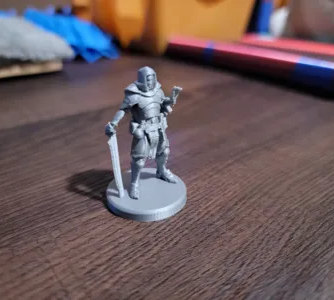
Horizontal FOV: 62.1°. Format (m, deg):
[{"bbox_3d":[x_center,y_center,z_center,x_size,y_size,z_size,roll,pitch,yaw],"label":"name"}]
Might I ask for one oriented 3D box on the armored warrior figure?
[{"bbox_3d":[-0.007,-0.005,0.081,0.021,0.037,0.011,-16,31,-28],"label":"armored warrior figure"}]

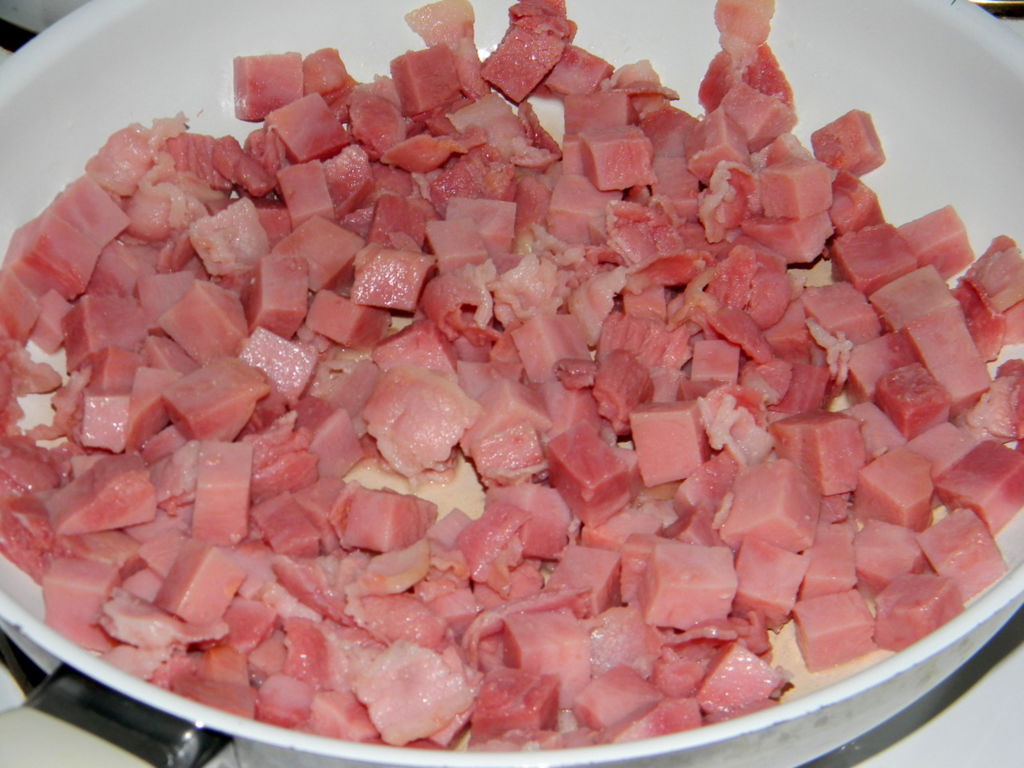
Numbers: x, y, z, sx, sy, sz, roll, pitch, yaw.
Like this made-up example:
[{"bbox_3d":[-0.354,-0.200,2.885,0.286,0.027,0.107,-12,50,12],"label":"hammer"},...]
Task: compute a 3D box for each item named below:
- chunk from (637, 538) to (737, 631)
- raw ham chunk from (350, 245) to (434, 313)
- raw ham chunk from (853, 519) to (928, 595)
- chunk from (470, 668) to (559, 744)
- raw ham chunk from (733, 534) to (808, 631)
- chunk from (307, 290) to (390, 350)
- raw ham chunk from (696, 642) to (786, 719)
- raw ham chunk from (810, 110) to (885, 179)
[{"bbox_3d":[0.036,0.041,0.502,0.016,0.014,0.011,-1,52,-11],"label":"chunk"},{"bbox_3d":[-0.027,-0.024,0.566,0.015,0.011,0.014,9,14,2],"label":"raw ham chunk"},{"bbox_3d":[0.078,0.037,0.511,0.013,0.010,0.013,3,28,3],"label":"raw ham chunk"},{"bbox_3d":[0.000,0.065,0.487,0.014,0.008,0.013,0,22,13],"label":"chunk"},{"bbox_3d":[0.053,0.042,0.506,0.012,0.013,0.012,13,65,7],"label":"raw ham chunk"},{"bbox_3d":[-0.038,-0.015,0.578,0.012,0.009,0.014,25,9,26],"label":"chunk"},{"bbox_3d":[0.046,0.062,0.488,0.012,0.010,0.013,16,43,21],"label":"raw ham chunk"},{"bbox_3d":[0.082,-0.058,0.596,0.012,0.011,0.012,-27,72,32],"label":"raw ham chunk"}]

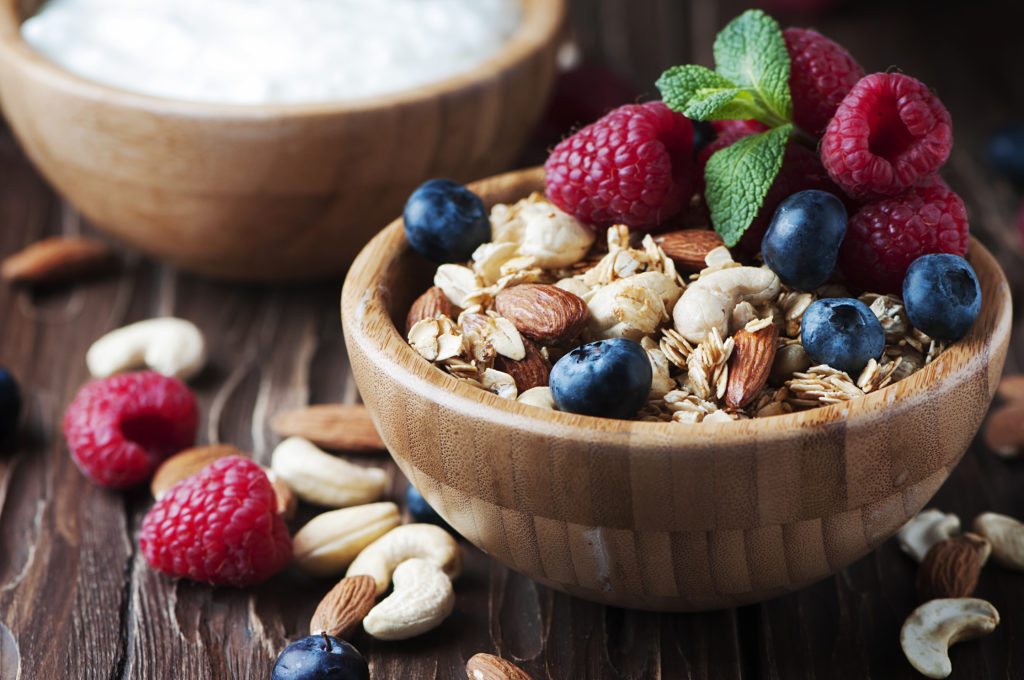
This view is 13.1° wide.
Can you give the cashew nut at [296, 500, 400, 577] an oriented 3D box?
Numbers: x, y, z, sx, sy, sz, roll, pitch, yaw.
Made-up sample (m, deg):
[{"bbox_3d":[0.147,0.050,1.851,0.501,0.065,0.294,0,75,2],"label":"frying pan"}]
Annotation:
[{"bbox_3d":[-0.030,0.036,0.802,0.024,0.011,0.011,-19,31,-34],"label":"cashew nut"}]

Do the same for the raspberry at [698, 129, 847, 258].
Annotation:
[{"bbox_3d":[0.047,-0.026,0.802,0.025,0.021,0.023,0,25,0],"label":"raspberry"}]

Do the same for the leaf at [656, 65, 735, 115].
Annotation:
[{"bbox_3d":[0.034,-0.045,0.806,0.017,0.004,0.011,18,46,9],"label":"leaf"}]

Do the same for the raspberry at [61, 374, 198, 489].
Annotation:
[{"bbox_3d":[-0.071,0.017,0.830,0.022,0.022,0.022,-20,32,-35],"label":"raspberry"}]

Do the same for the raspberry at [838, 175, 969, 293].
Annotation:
[{"bbox_3d":[0.070,-0.019,0.802,0.024,0.021,0.021,26,33,23],"label":"raspberry"}]

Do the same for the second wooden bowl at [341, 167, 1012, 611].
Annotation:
[{"bbox_3d":[0.029,0.015,0.801,0.118,0.050,0.118,0,26,0],"label":"second wooden bowl"}]

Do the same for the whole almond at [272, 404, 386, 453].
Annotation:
[{"bbox_3d":[-0.033,0.017,0.845,0.024,0.008,0.013,1,26,3],"label":"whole almond"}]

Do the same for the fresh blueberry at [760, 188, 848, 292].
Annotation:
[{"bbox_3d":[0.053,-0.018,0.799,0.015,0.018,0.015,10,25,-5],"label":"fresh blueberry"}]

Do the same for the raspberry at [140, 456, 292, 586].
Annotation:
[{"bbox_3d":[-0.052,0.032,0.789,0.026,0.022,0.022,-14,25,0],"label":"raspberry"}]

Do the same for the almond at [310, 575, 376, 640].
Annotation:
[{"bbox_3d":[-0.029,0.046,0.771,0.010,0.007,0.020,10,26,21],"label":"almond"}]

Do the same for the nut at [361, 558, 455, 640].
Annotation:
[{"bbox_3d":[-0.018,0.045,0.779,0.013,0.010,0.021,29,56,21],"label":"nut"}]

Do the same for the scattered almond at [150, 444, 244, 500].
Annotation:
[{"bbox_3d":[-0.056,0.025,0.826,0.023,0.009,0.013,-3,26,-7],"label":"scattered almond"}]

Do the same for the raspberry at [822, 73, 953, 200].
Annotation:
[{"bbox_3d":[0.067,-0.036,0.799,0.023,0.023,0.021,0,0,-1],"label":"raspberry"}]

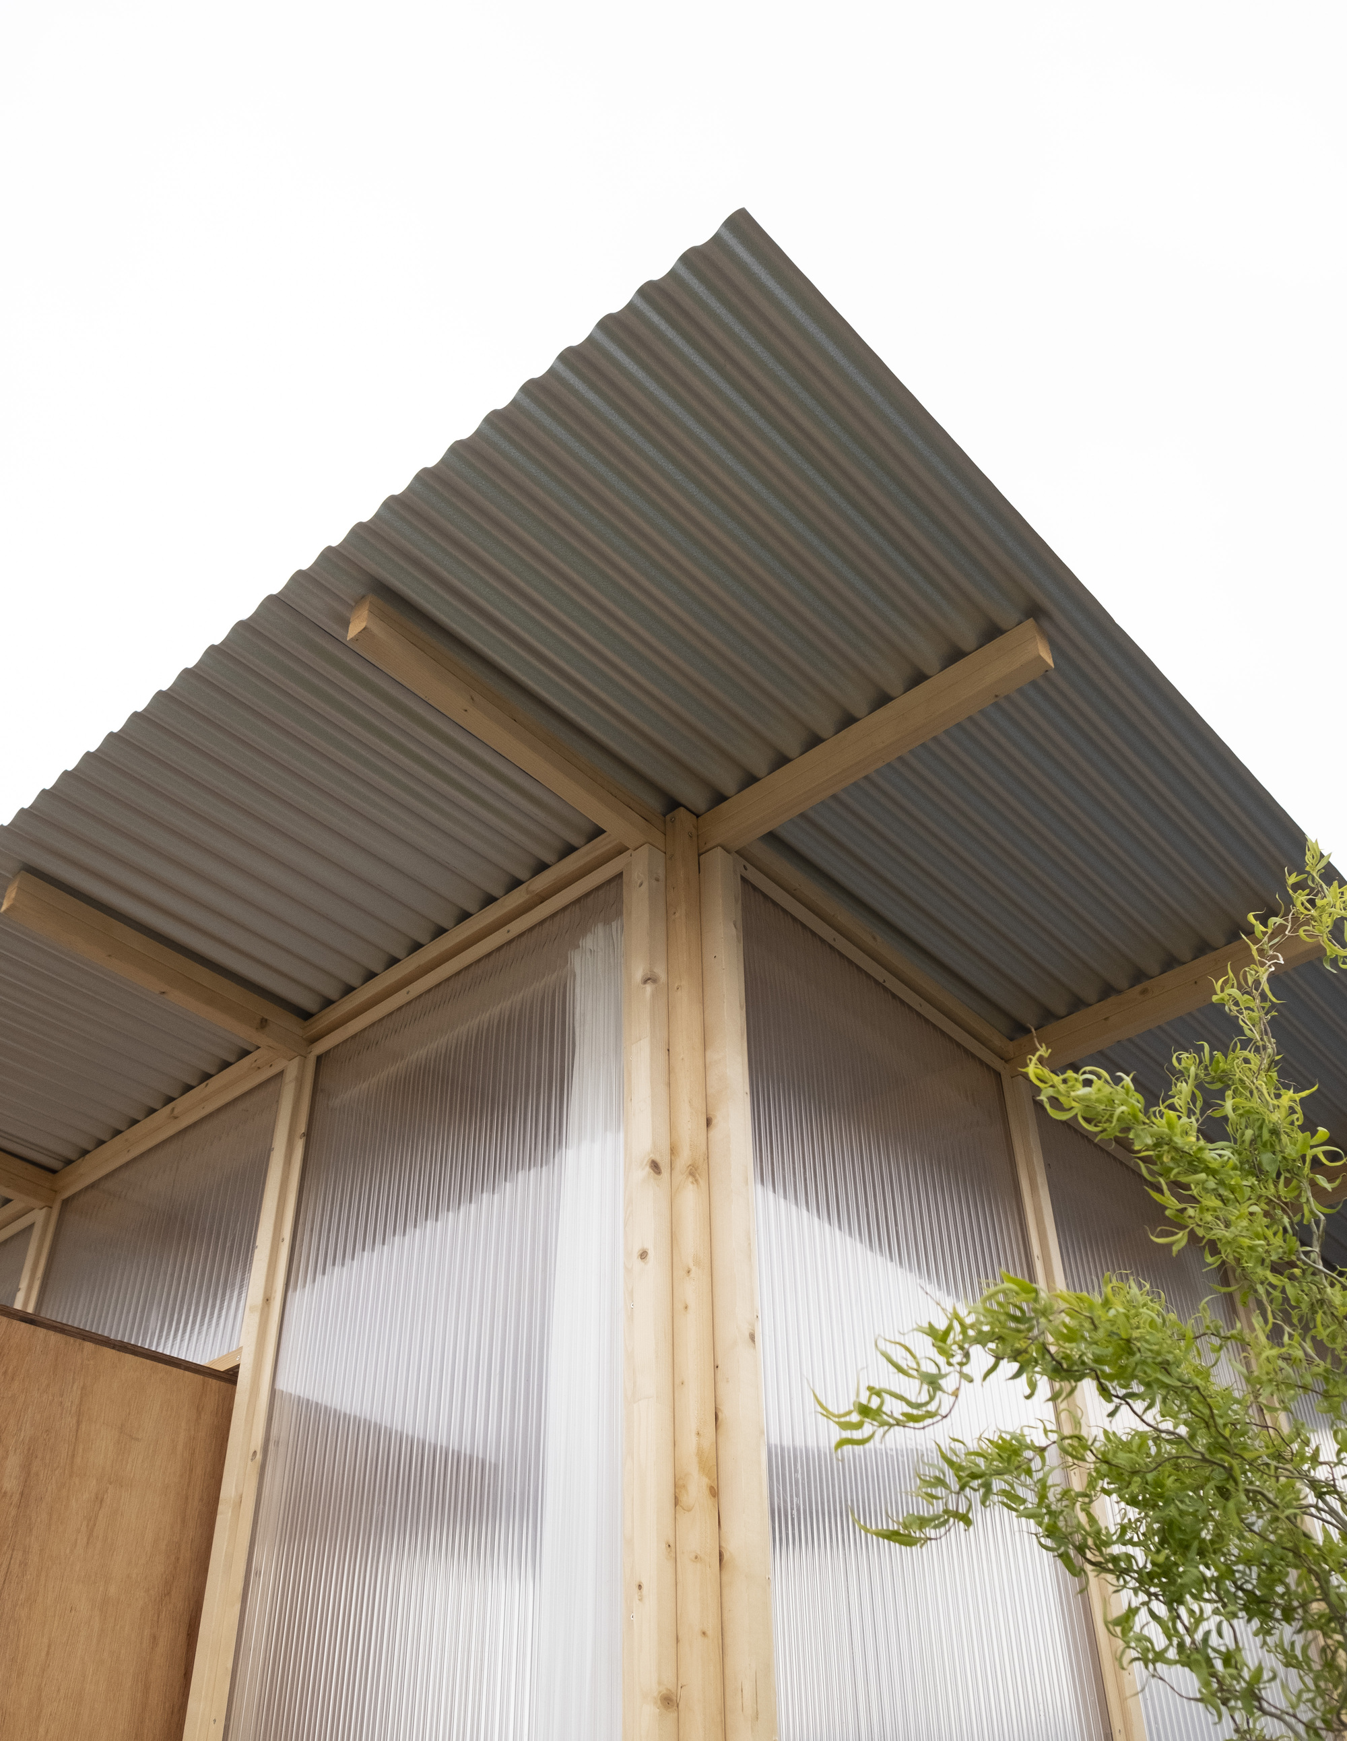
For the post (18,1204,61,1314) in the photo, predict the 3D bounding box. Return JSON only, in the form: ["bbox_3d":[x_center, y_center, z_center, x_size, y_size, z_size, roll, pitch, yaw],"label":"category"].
[{"bbox_3d":[-1.535,1.961,3.023,0.085,2.740,0.089,-30,-46,32],"label":"post"}]

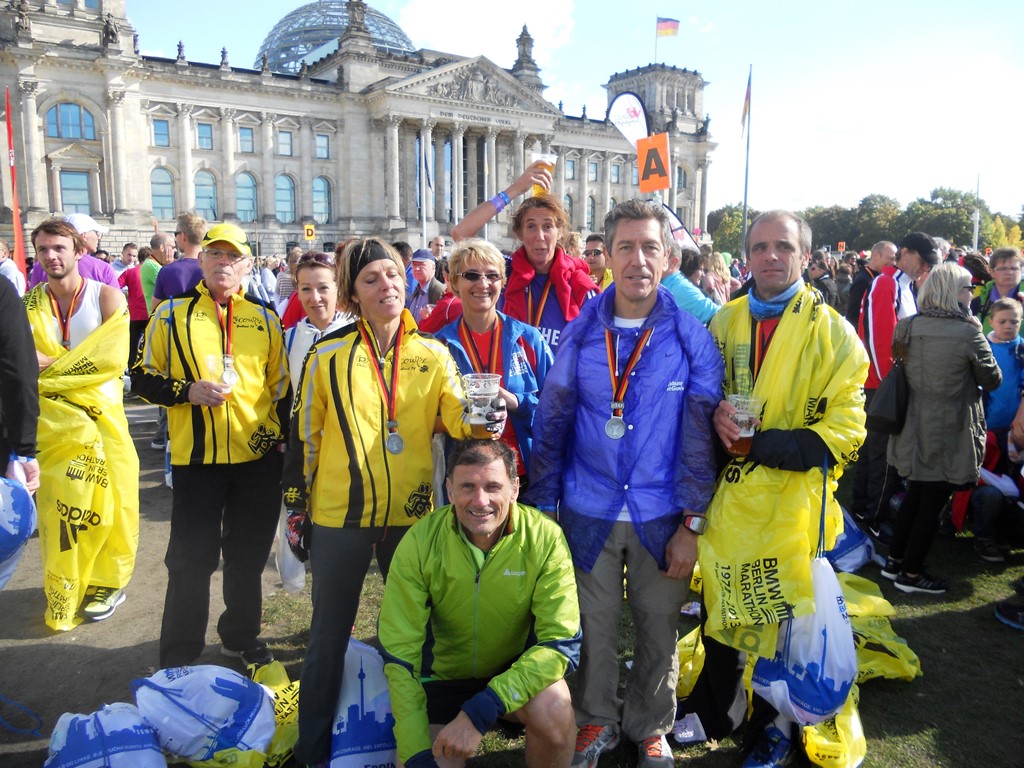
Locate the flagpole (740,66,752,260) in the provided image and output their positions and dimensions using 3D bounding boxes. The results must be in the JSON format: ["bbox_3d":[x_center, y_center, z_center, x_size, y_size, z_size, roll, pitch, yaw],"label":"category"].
[{"bbox_3d":[31.753,-28.169,108.109,0.500,28.310,0.500,0,8,0],"label":"flagpole"}]

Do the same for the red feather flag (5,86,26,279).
[{"bbox_3d":[-6.945,-2.118,11.285,0.350,4.000,0.200,-4,9,-20],"label":"red feather flag"}]

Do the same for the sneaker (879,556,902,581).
[{"bbox_3d":[1.948,0.905,3.896,0.265,0.110,0.100,5,10,33],"label":"sneaker"}]

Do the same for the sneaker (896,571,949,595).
[{"bbox_3d":[1.917,0.925,3.740,0.260,0.095,0.098,1,8,8],"label":"sneaker"}]

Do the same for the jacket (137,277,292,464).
[{"bbox_3d":[-1.110,-0.042,2.930,0.550,0.650,0.360,-4,9,-23],"label":"jacket"}]

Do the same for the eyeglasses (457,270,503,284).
[{"bbox_3d":[-0.095,-0.323,2.420,0.140,0.042,0.130,-2,8,-12],"label":"eyeglasses"}]

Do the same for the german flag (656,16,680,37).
[{"bbox_3d":[34.983,-79.802,178.537,5.000,3.600,1.000,1,8,6],"label":"german flag"}]

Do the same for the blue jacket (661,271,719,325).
[{"bbox_3d":[0.750,-0.192,3.760,0.550,0.720,0.350,-2,8,-11],"label":"blue jacket"}]

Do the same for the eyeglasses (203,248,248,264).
[{"bbox_3d":[-0.971,-0.432,2.706,0.148,0.045,0.140,7,5,-12],"label":"eyeglasses"}]

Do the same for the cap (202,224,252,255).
[{"bbox_3d":[-1.026,-0.525,2.880,0.175,0.125,0.250,1,12,-27],"label":"cap"}]

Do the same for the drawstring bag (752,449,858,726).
[{"bbox_3d":[0.829,0.600,2.277,0.270,0.770,0.200,-1,8,-8],"label":"drawstring bag"}]

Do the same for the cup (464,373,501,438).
[{"bbox_3d":[-0.071,0.051,1.930,0.092,0.149,0.092,-1,8,0],"label":"cup"}]

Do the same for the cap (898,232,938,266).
[{"bbox_3d":[2.083,-0.694,4.093,0.250,0.135,0.175,30,21,23],"label":"cap"}]

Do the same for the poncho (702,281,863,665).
[{"bbox_3d":[0.792,0.235,2.330,0.500,1.040,0.420,4,9,30],"label":"poncho"}]

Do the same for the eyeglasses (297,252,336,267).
[{"bbox_3d":[-0.709,-0.451,2.895,0.145,0.050,0.130,5,-29,-10],"label":"eyeglasses"}]

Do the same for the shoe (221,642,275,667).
[{"bbox_3d":[-1.005,1.028,3.035,0.265,0.105,0.100,6,10,34],"label":"shoe"}]

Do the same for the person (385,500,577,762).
[{"bbox_3d":[-0.082,0.693,2.088,0.520,1.020,0.660,0,8,-3],"label":"person"}]

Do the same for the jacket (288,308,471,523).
[{"bbox_3d":[-0.354,0.086,2.120,0.480,0.560,0.380,-4,9,-20],"label":"jacket"}]

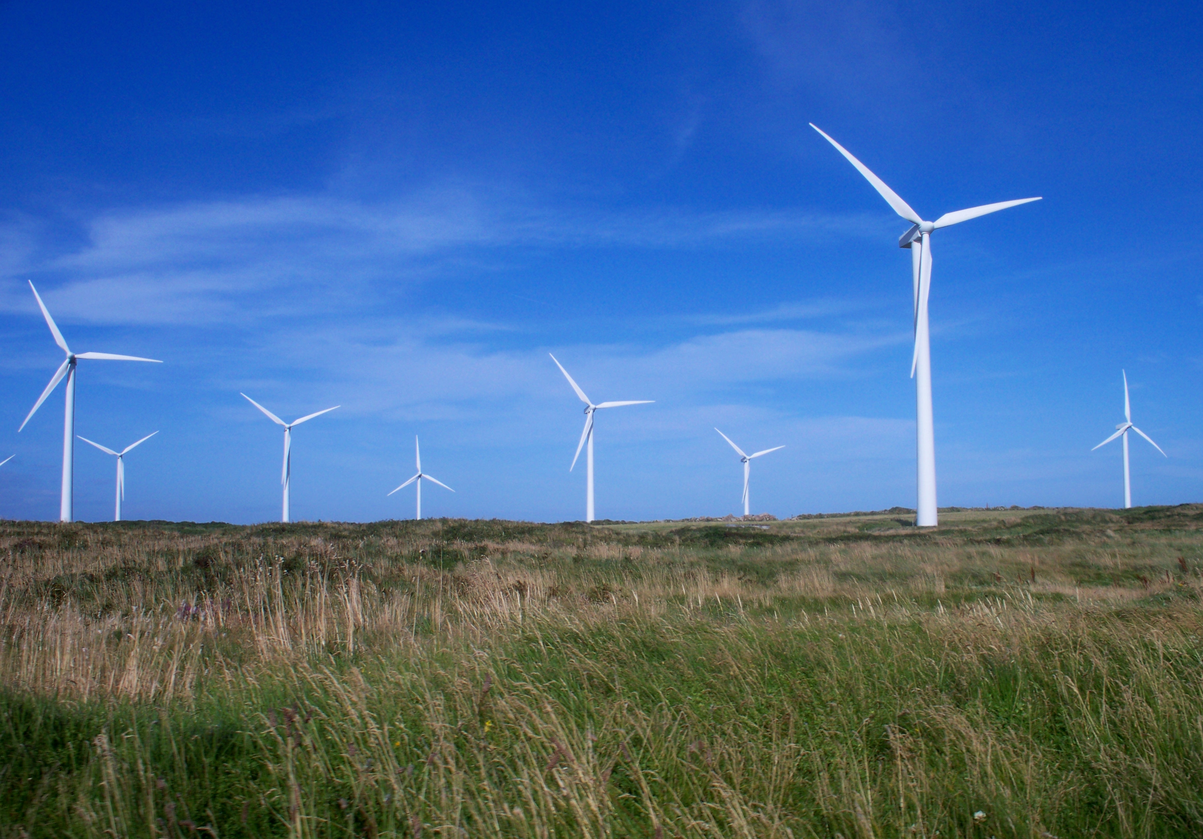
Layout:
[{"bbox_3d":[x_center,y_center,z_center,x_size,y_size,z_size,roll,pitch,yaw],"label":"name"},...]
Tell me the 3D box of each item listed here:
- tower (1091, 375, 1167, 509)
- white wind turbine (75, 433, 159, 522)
[{"bbox_3d":[234.130,13.400,545.070,44.890,72.600,9.700,2,-5,-23],"label":"tower"},{"bbox_3d":[-278.140,36.390,698.650,44.840,60.050,9.920,2,-5,-26],"label":"white wind turbine"}]

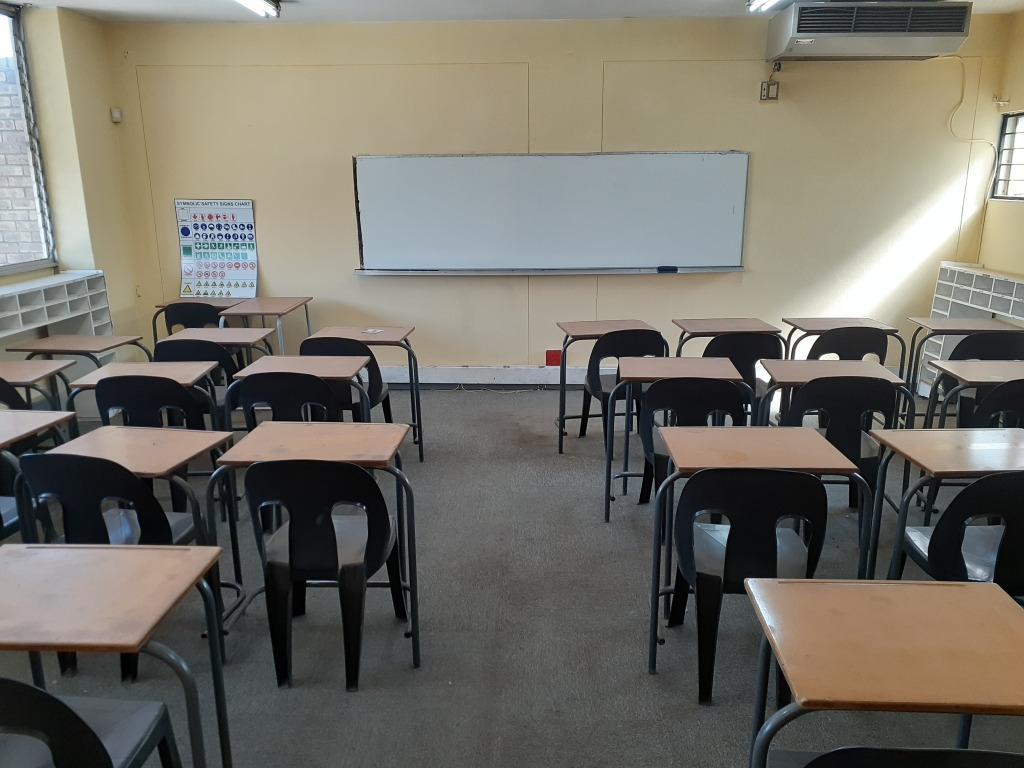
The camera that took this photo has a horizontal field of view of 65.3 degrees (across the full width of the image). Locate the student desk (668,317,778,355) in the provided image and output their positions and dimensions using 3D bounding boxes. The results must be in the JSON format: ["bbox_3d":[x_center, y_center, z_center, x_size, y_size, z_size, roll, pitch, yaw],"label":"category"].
[{"bbox_3d":[1.319,-0.001,5.034,0.640,0.745,0.430,-1,14,-2],"label":"student desk"}]

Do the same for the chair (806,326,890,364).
[{"bbox_3d":[2.013,0.008,4.917,0.475,0.787,0.510,1,14,4],"label":"chair"}]

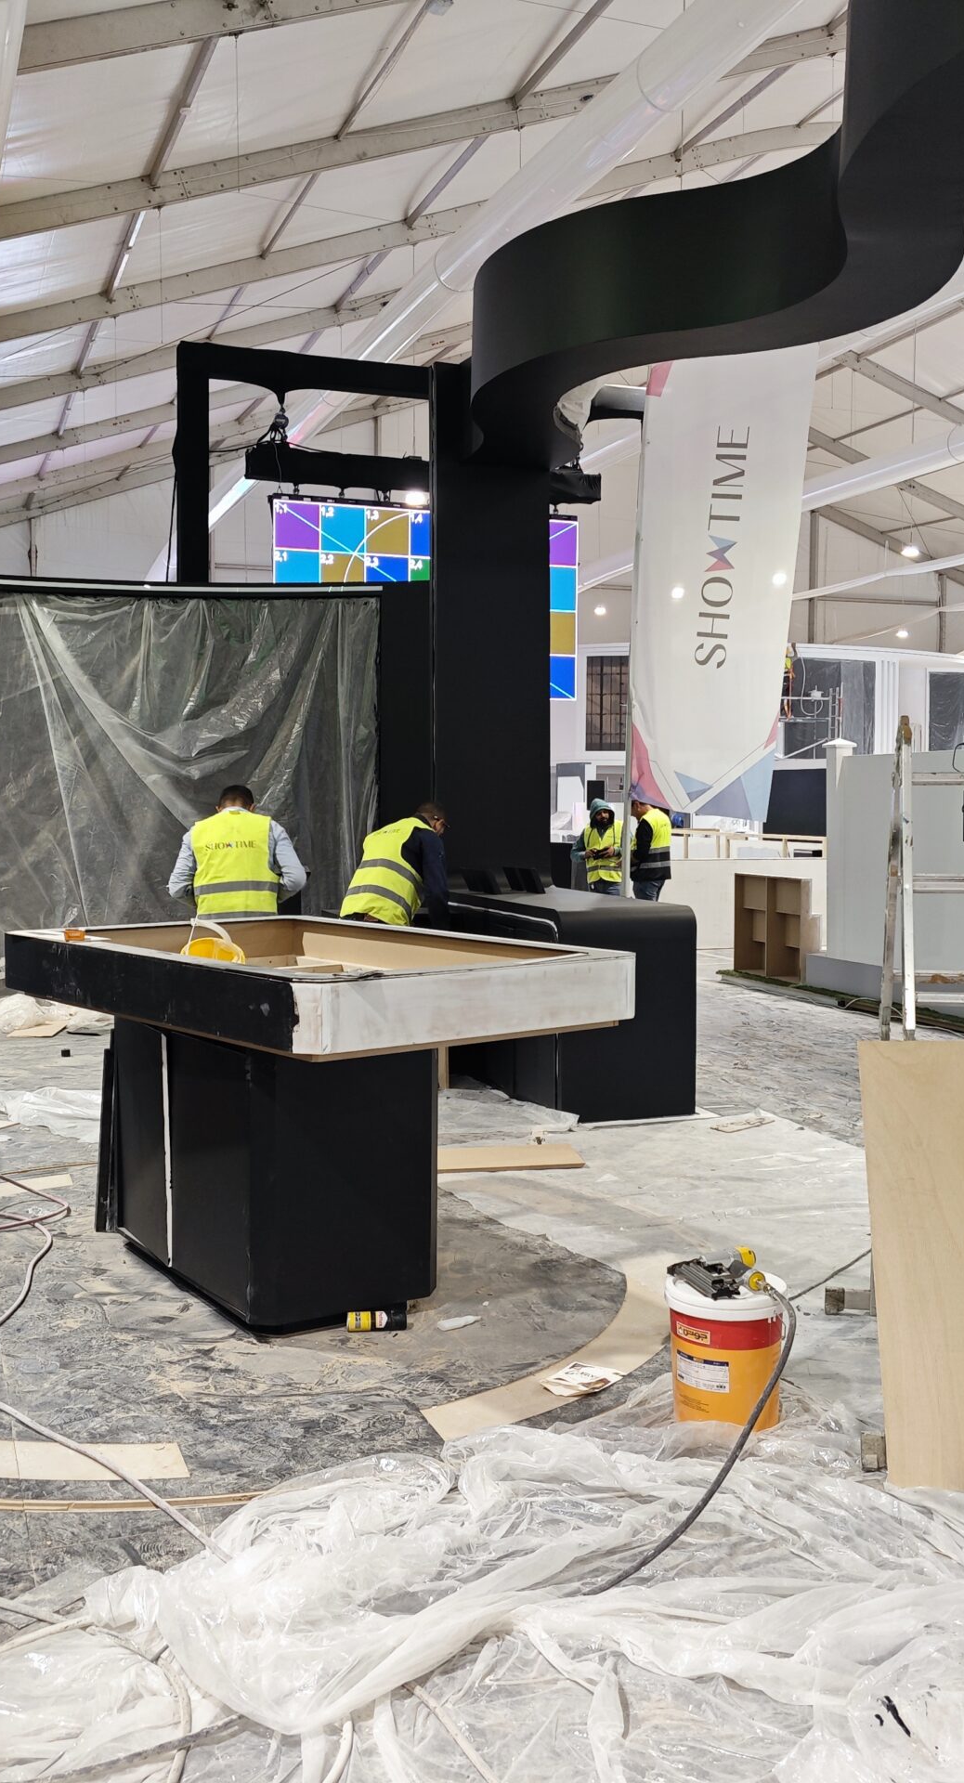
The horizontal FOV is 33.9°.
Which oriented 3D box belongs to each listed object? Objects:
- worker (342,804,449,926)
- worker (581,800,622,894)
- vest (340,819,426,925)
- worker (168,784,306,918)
[{"bbox_3d":[-0.488,0.279,8.772,0.620,1.530,0.520,-2,3,-38],"label":"worker"},{"bbox_3d":[1.173,-0.102,15.712,0.540,1.650,0.420,0,3,-6],"label":"worker"},{"bbox_3d":[-0.540,-0.113,8.754,0.330,0.580,0.470,26,-14,-35],"label":"vest"},{"bbox_3d":[-1.299,0.252,8.421,0.720,1.620,0.500,0,3,-5],"label":"worker"}]

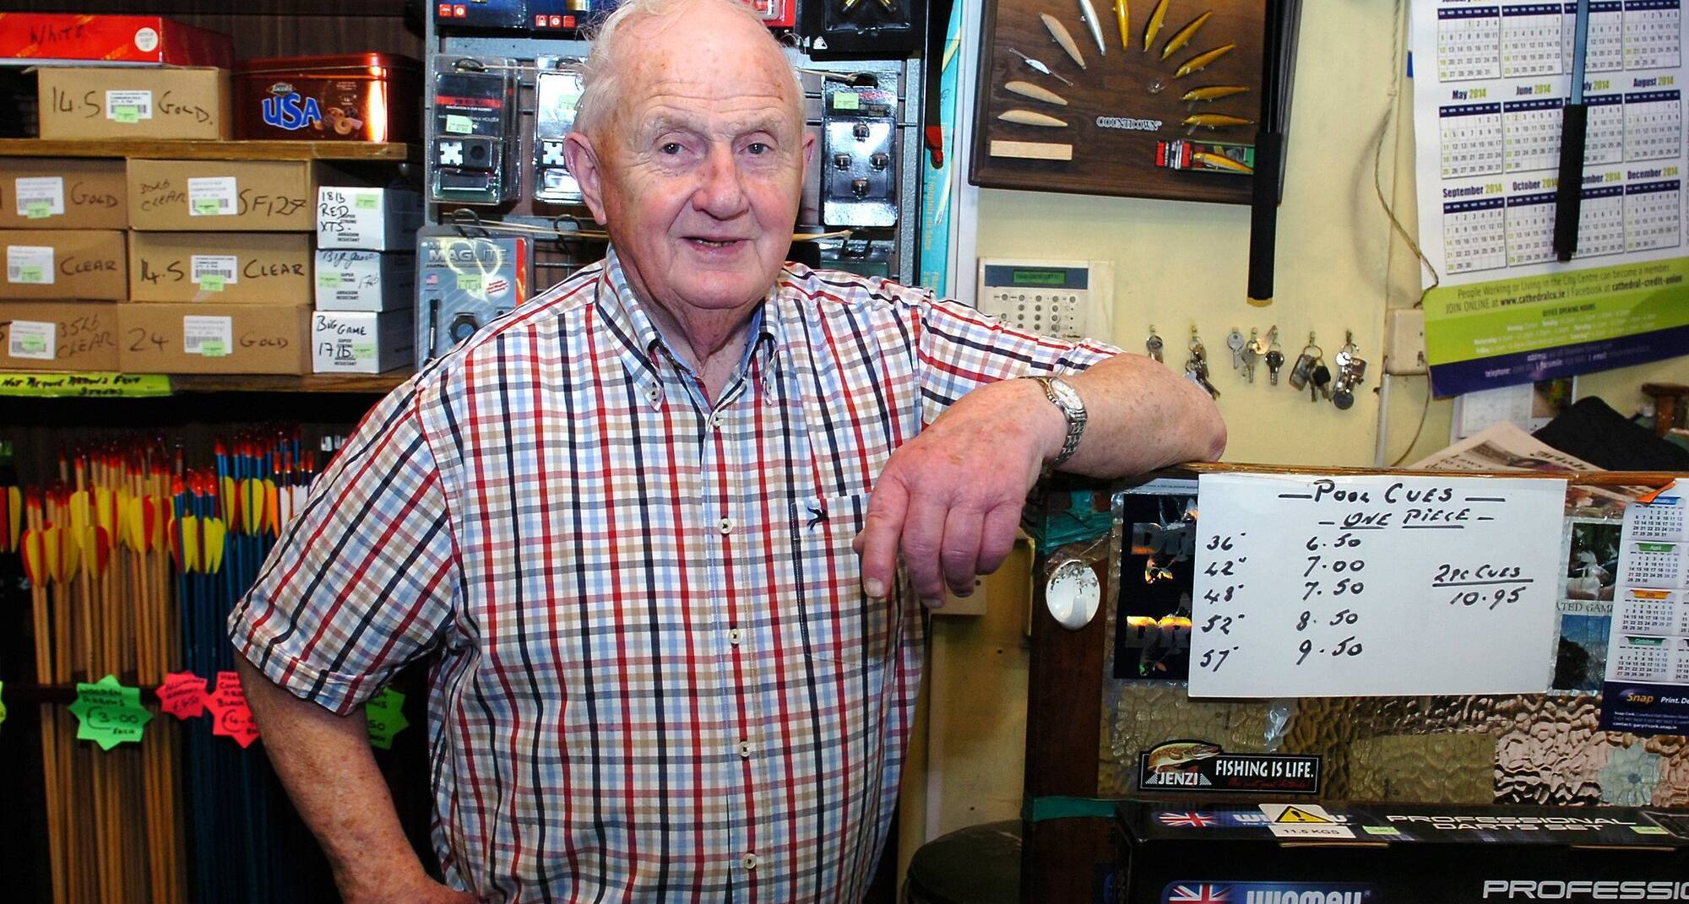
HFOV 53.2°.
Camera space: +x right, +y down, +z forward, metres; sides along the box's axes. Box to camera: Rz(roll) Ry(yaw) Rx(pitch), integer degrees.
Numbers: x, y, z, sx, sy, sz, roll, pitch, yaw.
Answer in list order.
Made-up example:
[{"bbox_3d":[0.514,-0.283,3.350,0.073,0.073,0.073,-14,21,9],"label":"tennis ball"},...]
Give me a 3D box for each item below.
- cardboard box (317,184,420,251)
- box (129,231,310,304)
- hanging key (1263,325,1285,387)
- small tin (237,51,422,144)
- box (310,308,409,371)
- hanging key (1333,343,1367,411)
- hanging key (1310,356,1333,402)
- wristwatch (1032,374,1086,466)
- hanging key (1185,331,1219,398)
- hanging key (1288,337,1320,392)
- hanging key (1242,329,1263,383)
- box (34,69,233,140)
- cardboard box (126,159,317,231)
[{"bbox_3d":[-0.563,-0.281,2.039,0.075,0.072,0.220,1,8,0],"label":"cardboard box"},{"bbox_3d":[-0.704,-0.227,2.041,0.203,0.080,0.280,1,8,0],"label":"box"},{"bbox_3d":[0.570,-0.127,2.240,0.028,0.075,0.016,1,7,1],"label":"hanging key"},{"bbox_3d":[-0.602,-0.414,2.019,0.179,0.099,0.180,2,7,5],"label":"small tin"},{"bbox_3d":[-0.568,-0.136,2.026,0.075,0.070,0.200,1,7,1],"label":"box"},{"bbox_3d":[0.668,-0.101,2.242,0.047,0.089,0.026,1,7,1],"label":"hanging key"},{"bbox_3d":[0.645,-0.099,2.282,0.030,0.061,0.015,0,8,-3],"label":"hanging key"},{"bbox_3d":[0.138,-0.019,1.140,0.064,0.053,0.036,52,23,22],"label":"wristwatch"},{"bbox_3d":[0.473,-0.115,2.243,0.047,0.089,0.026,1,7,1],"label":"hanging key"},{"bbox_3d":[0.621,-0.119,2.278,0.042,0.075,0.015,0,8,-3],"label":"hanging key"},{"bbox_3d":[0.550,-0.129,2.272,0.028,0.075,0.012,0,8,-3],"label":"hanging key"},{"bbox_3d":[-0.805,-0.404,1.993,0.204,0.083,0.190,1,7,1],"label":"box"},{"bbox_3d":[-0.700,-0.306,2.030,0.206,0.080,0.280,1,8,0],"label":"cardboard box"}]

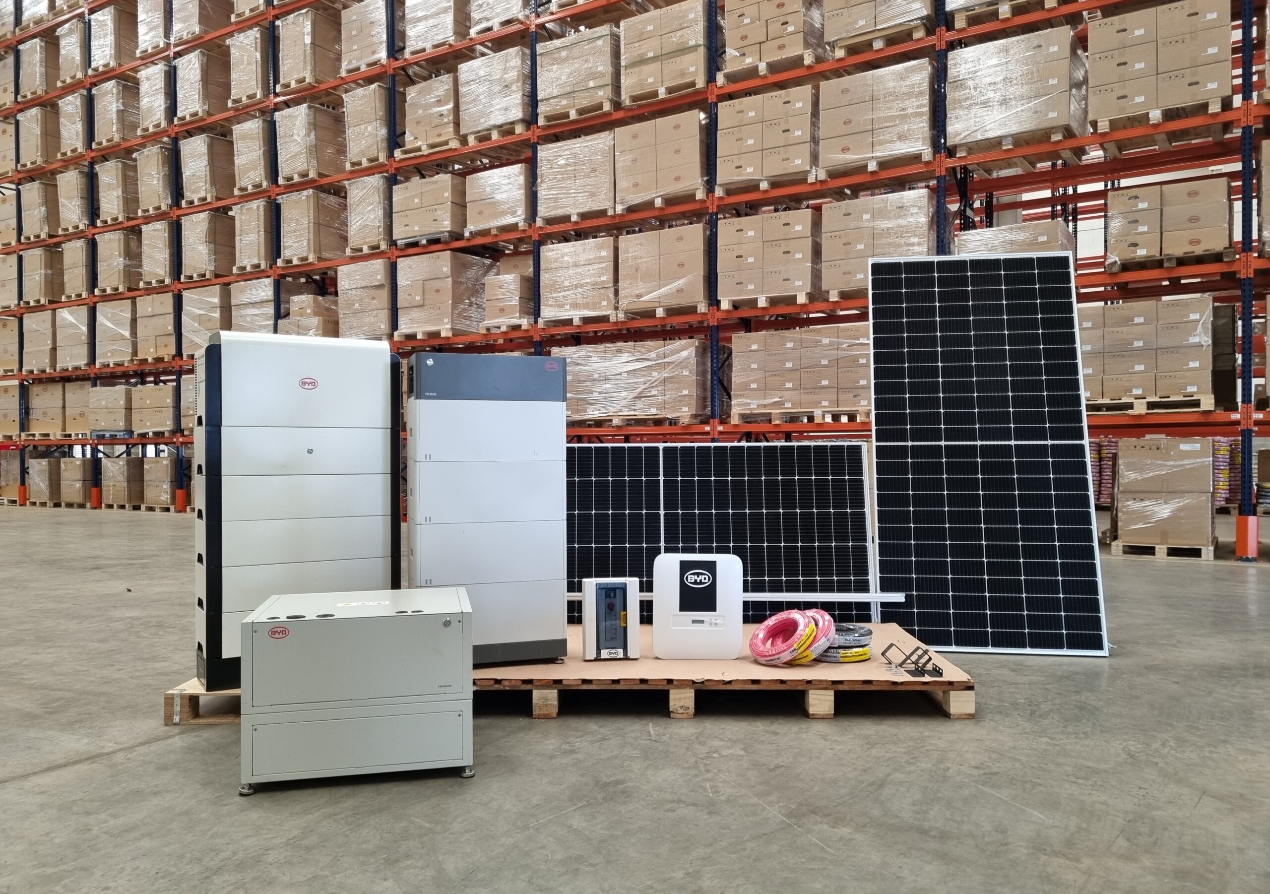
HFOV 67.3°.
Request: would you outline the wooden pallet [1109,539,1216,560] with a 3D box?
[{"bbox_3d":[4.635,0.856,8.305,0.744,0.117,0.970,-1,0,34],"label":"wooden pallet"}]

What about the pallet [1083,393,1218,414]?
[{"bbox_3d":[4.780,-0.380,8.950,1.126,0.139,1.000,-1,0,31],"label":"pallet"}]

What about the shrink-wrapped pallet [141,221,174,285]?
[{"bbox_3d":[-7.933,-3.304,16.868,0.803,1.022,1.200,-1,0,31],"label":"shrink-wrapped pallet"}]

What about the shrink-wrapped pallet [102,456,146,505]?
[{"bbox_3d":[-8.994,0.647,17.480,0.793,0.901,1.061,-1,0,32],"label":"shrink-wrapped pallet"}]

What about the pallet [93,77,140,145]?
[{"bbox_3d":[-9.190,-5.946,17.526,0.783,1.066,1.061,-1,0,32],"label":"pallet"}]

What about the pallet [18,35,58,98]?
[{"bbox_3d":[-10.498,-6.742,17.456,0.682,0.959,1.080,-1,0,31],"label":"pallet"}]

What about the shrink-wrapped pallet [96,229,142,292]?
[{"bbox_3d":[-8.381,-3.055,16.215,0.722,0.911,1.080,-1,0,31],"label":"shrink-wrapped pallet"}]

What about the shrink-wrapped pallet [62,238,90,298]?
[{"bbox_3d":[-10.034,-3.251,18.051,0.780,1.033,1.150,-1,0,31],"label":"shrink-wrapped pallet"}]

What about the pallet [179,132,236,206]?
[{"bbox_3d":[-6.553,-4.273,15.256,0.720,1.040,1.030,-1,0,31],"label":"pallet"}]

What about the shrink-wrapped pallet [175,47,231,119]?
[{"bbox_3d":[-7.060,-5.913,16.206,0.780,1.070,1.150,-1,0,31],"label":"shrink-wrapped pallet"}]

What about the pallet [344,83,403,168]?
[{"bbox_3d":[-3.397,-4.325,13.343,0.740,1.060,1.050,-1,0,31],"label":"pallet"}]

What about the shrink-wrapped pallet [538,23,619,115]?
[{"bbox_3d":[-0.421,-4.269,11.323,1.019,0.864,1.050,-1,0,31],"label":"shrink-wrapped pallet"}]

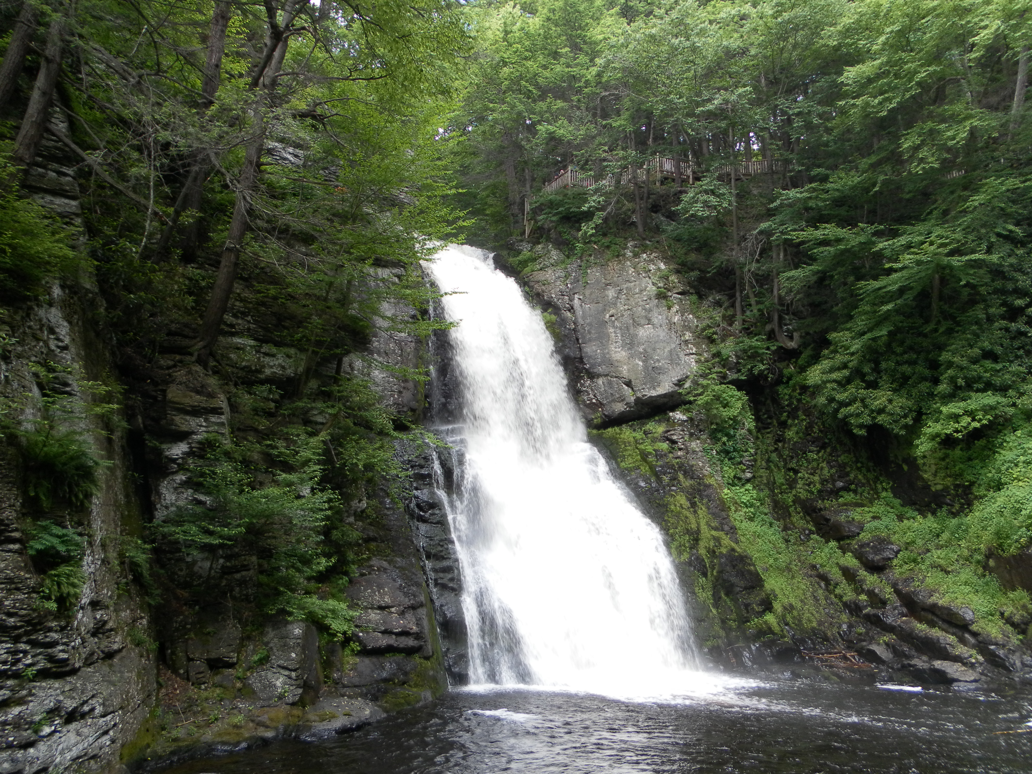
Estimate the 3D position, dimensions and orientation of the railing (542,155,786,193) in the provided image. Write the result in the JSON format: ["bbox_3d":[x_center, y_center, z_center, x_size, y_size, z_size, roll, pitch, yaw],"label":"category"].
[{"bbox_3d":[9.685,-13.896,54.500,15.900,1.800,2.200,0,-14,0],"label":"railing"}]

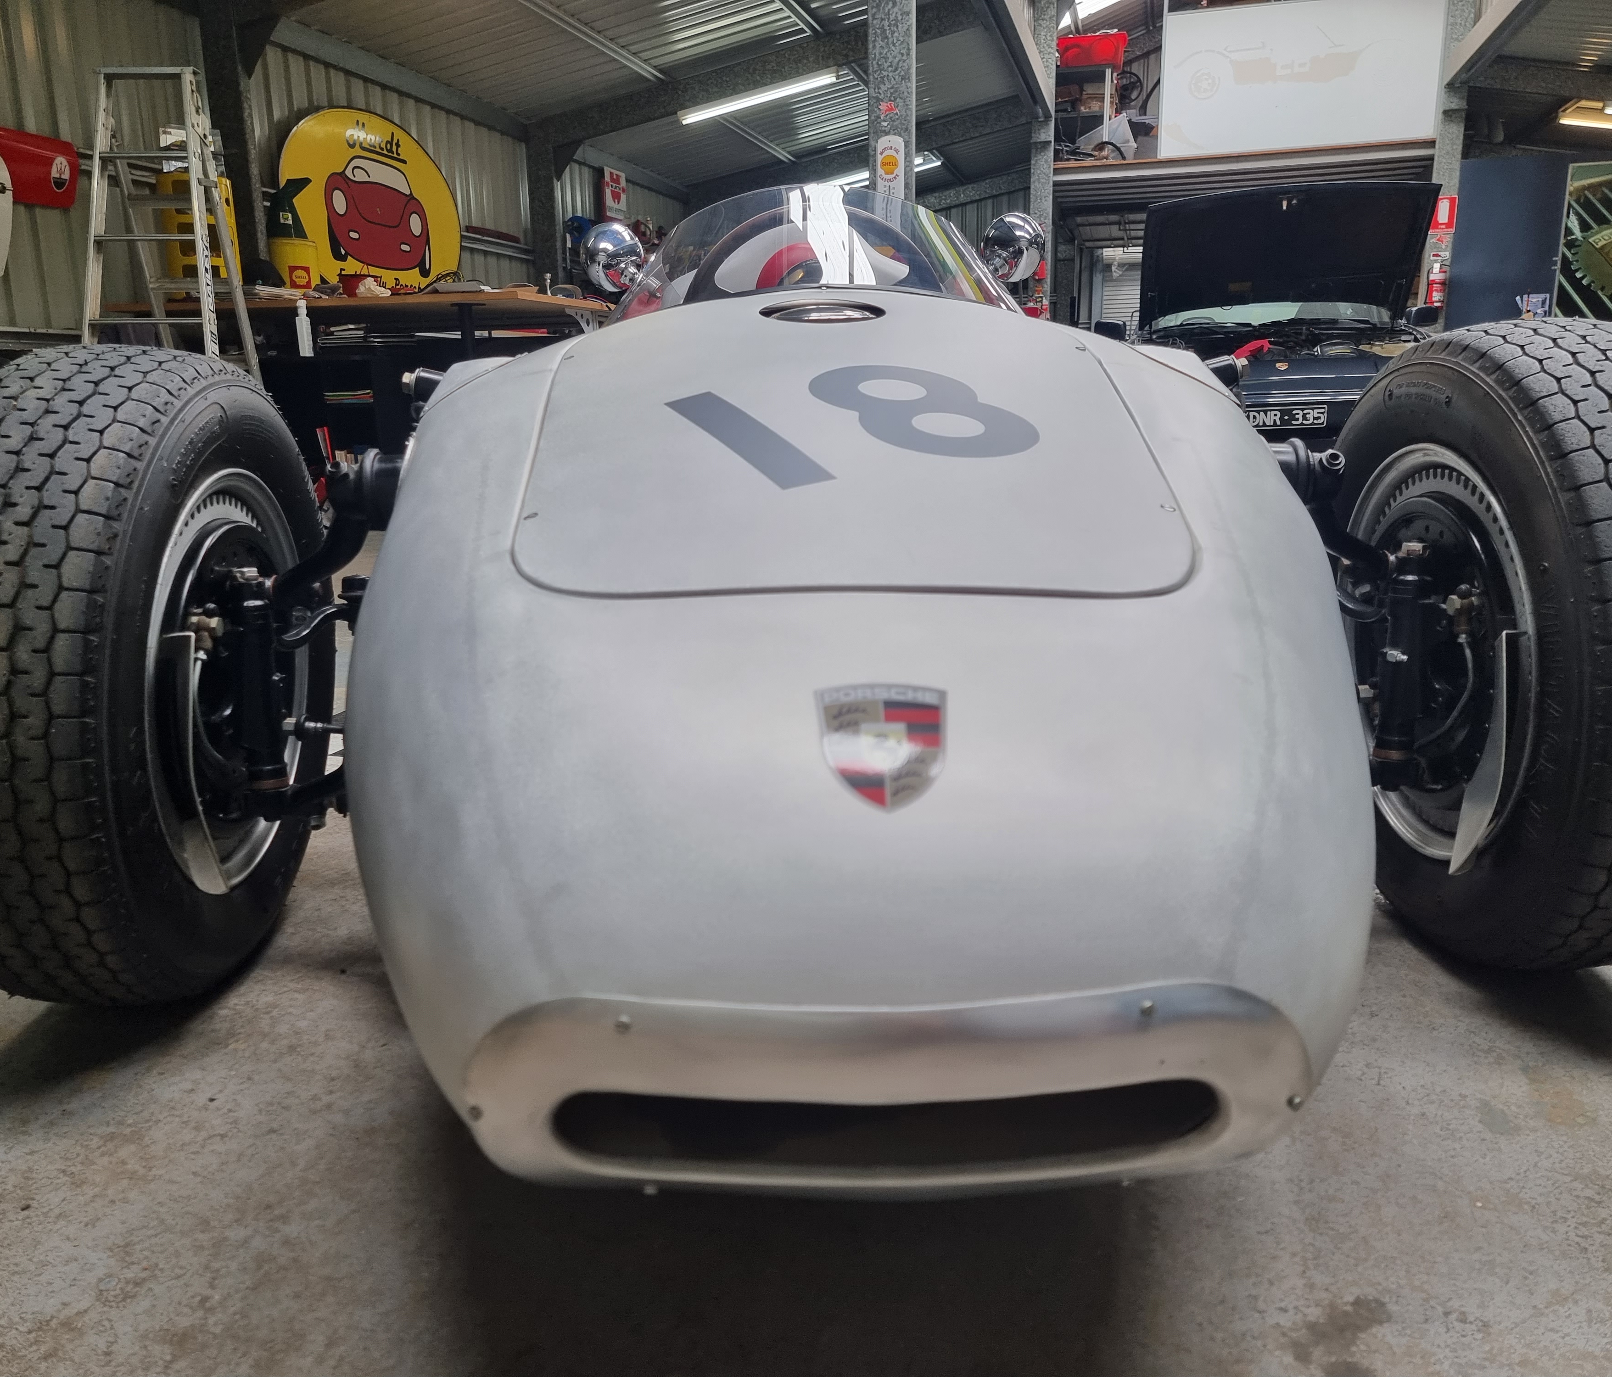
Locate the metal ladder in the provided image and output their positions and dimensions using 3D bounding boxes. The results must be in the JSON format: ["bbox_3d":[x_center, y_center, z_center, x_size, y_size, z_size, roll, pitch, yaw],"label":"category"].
[{"bbox_3d":[-2.420,-1.395,4.860,0.570,1.800,0.950,-2,13,-3],"label":"metal ladder"}]

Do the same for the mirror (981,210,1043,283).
[{"bbox_3d":[0.321,-0.687,1.985,0.107,0.110,0.078,-6,14,-19],"label":"mirror"}]

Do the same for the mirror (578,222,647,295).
[{"bbox_3d":[-0.299,-0.667,1.970,0.107,0.110,0.078,3,14,16],"label":"mirror"}]

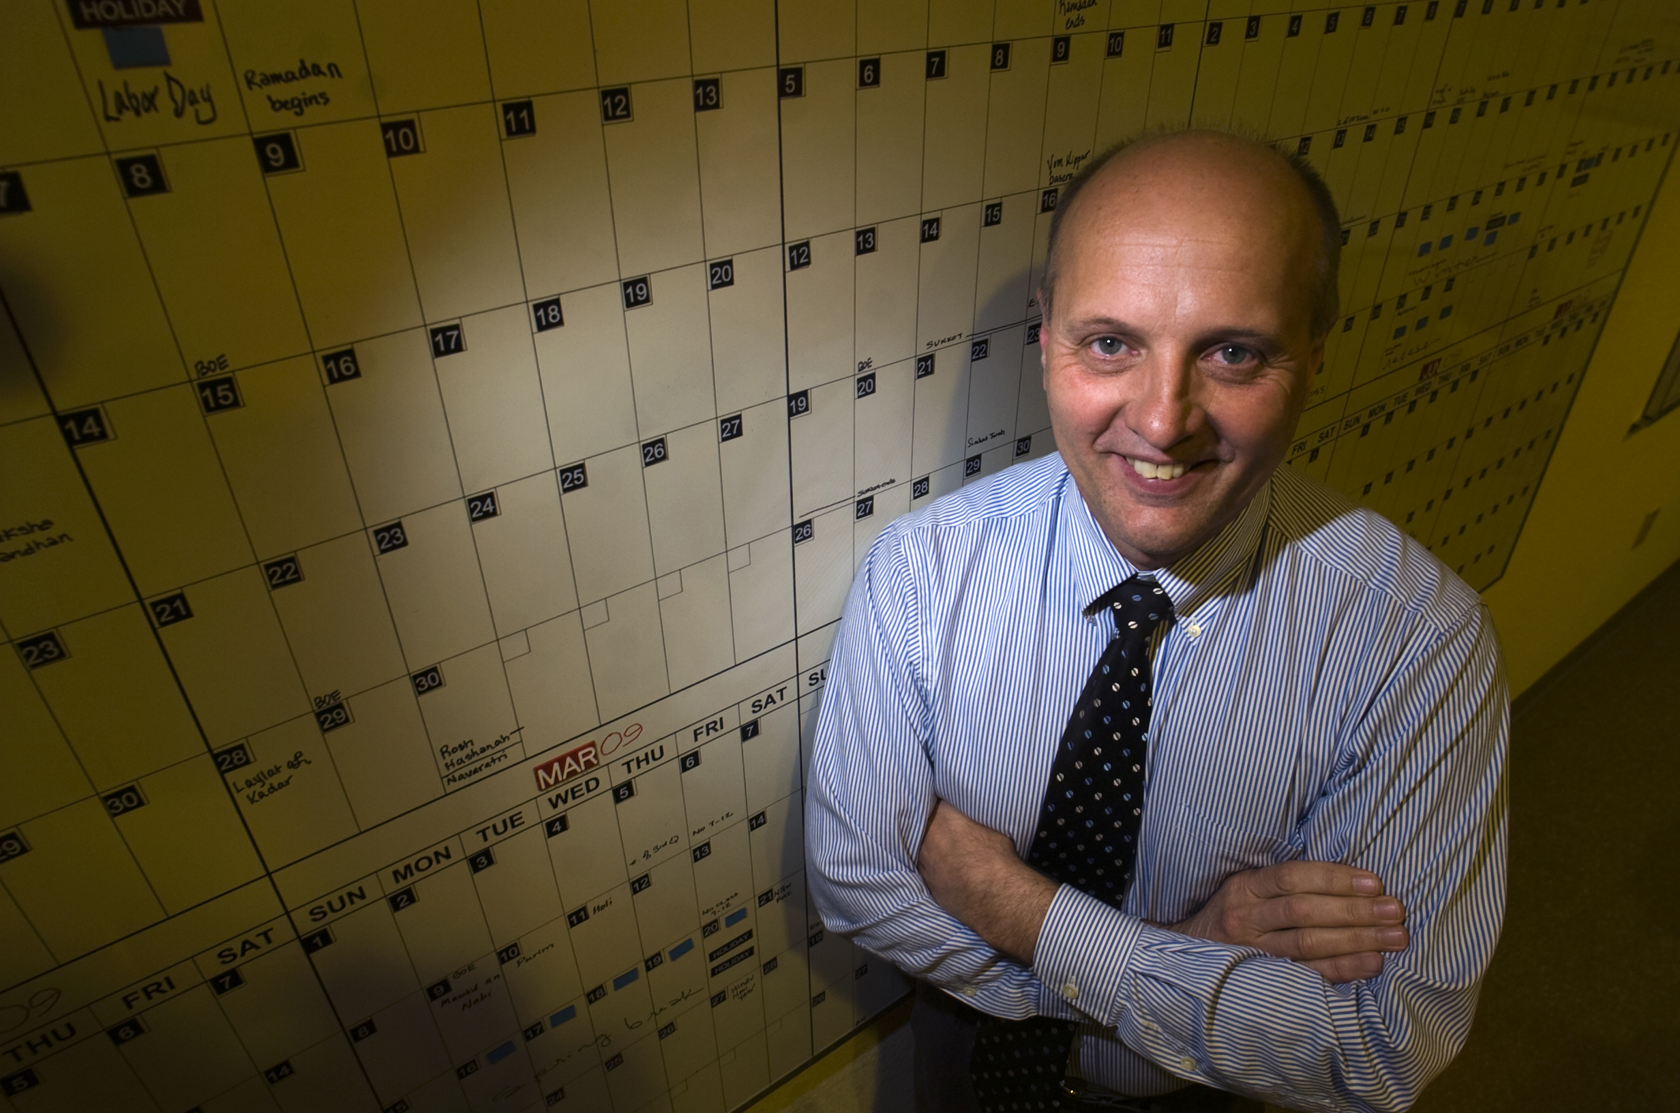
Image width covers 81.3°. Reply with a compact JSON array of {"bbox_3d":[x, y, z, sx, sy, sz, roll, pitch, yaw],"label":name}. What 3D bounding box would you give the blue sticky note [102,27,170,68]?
[{"bbox_3d":[-0.301,-0.218,0.419,0.022,0.016,0.001,-22,39,-29],"label":"blue sticky note"}]

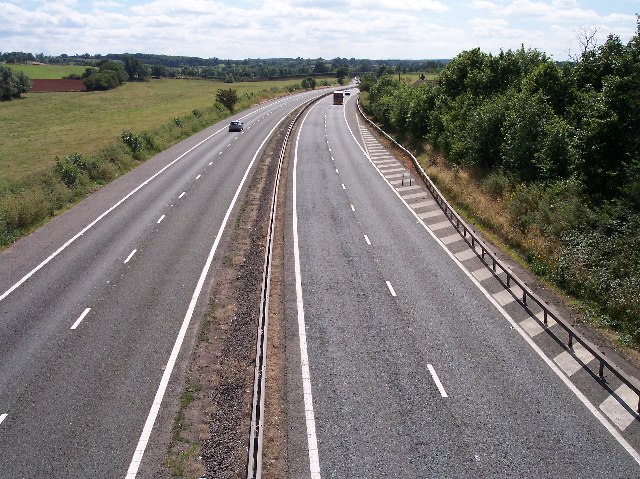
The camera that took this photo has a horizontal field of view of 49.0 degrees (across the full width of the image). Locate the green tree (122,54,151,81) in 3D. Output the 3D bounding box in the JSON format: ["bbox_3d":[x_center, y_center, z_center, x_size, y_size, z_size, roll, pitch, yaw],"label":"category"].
[{"bbox_3d":[-109.786,-102.906,420.000,16.500,15.600,14.500,-4,14,-14],"label":"green tree"}]

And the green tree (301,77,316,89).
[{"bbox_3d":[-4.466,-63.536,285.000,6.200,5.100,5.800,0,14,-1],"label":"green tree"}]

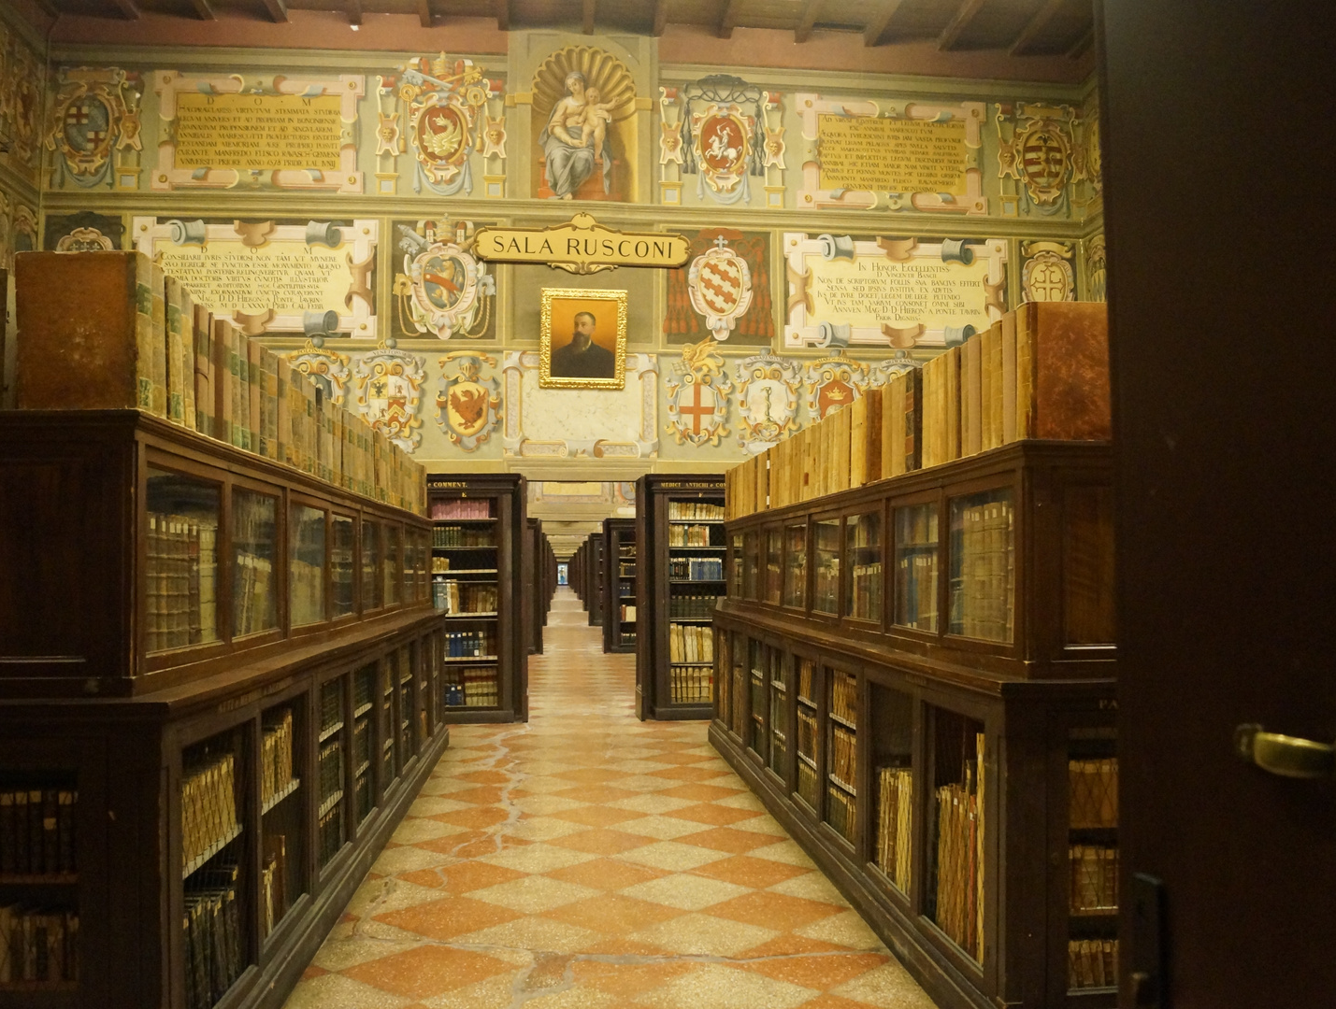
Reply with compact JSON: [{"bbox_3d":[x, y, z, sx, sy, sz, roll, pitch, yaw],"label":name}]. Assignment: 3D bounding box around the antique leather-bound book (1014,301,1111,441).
[{"bbox_3d":[1.241,-0.406,3.573,0.292,0.428,0.110,0,-3,-5],"label":"antique leather-bound book"}]

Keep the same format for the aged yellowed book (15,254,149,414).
[{"bbox_3d":[-1.452,-0.427,2.847,0.292,0.388,0.105,0,-3,-5],"label":"aged yellowed book"}]

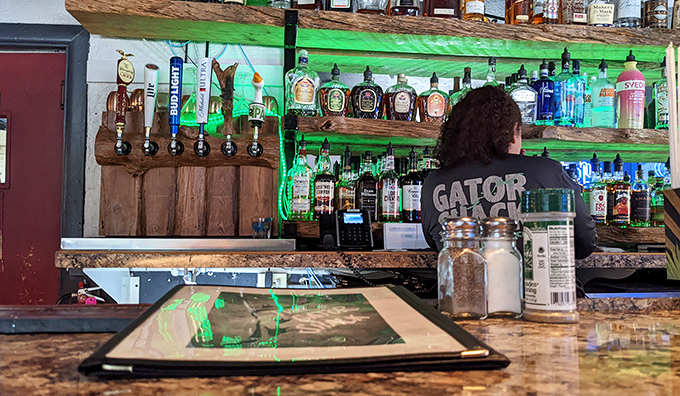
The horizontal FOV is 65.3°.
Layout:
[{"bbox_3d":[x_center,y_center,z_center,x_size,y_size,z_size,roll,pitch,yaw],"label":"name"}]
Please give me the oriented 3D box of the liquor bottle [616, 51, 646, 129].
[{"bbox_3d":[1.259,-0.461,2.293,0.108,0.350,0.108,1,-2,-12],"label":"liquor bottle"}]

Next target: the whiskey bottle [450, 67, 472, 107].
[{"bbox_3d":[0.547,-0.433,2.276,0.130,0.255,0.085,1,-1,-5],"label":"whiskey bottle"}]

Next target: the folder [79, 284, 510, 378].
[{"bbox_3d":[-0.038,0.101,0.453,0.242,0.010,0.310,1,-1,-7],"label":"folder"}]

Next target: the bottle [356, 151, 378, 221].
[{"bbox_3d":[0.117,-0.049,2.225,0.081,0.295,0.080,1,-4,-7],"label":"bottle"}]

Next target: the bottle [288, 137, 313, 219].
[{"bbox_3d":[-0.157,-0.084,2.180,0.089,0.346,0.085,1,-4,-4],"label":"bottle"}]

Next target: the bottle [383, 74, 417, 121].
[{"bbox_3d":[0.254,-0.414,2.205,0.125,0.205,0.076,1,-2,-7],"label":"bottle"}]

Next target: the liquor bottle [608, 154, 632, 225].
[{"bbox_3d":[1.260,-0.036,2.400,0.082,0.332,0.080,1,-4,-5],"label":"liquor bottle"}]

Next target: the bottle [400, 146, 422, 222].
[{"bbox_3d":[0.308,-0.056,2.222,0.092,0.316,0.090,1,-1,-5],"label":"bottle"}]

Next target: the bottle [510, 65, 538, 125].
[{"bbox_3d":[0.791,-0.436,2.276,0.112,0.271,0.085,1,-2,-7],"label":"bottle"}]

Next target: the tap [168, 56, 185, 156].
[{"bbox_3d":[-0.643,-0.364,2.085,0.063,0.393,0.100,1,-1,-6],"label":"tap"}]

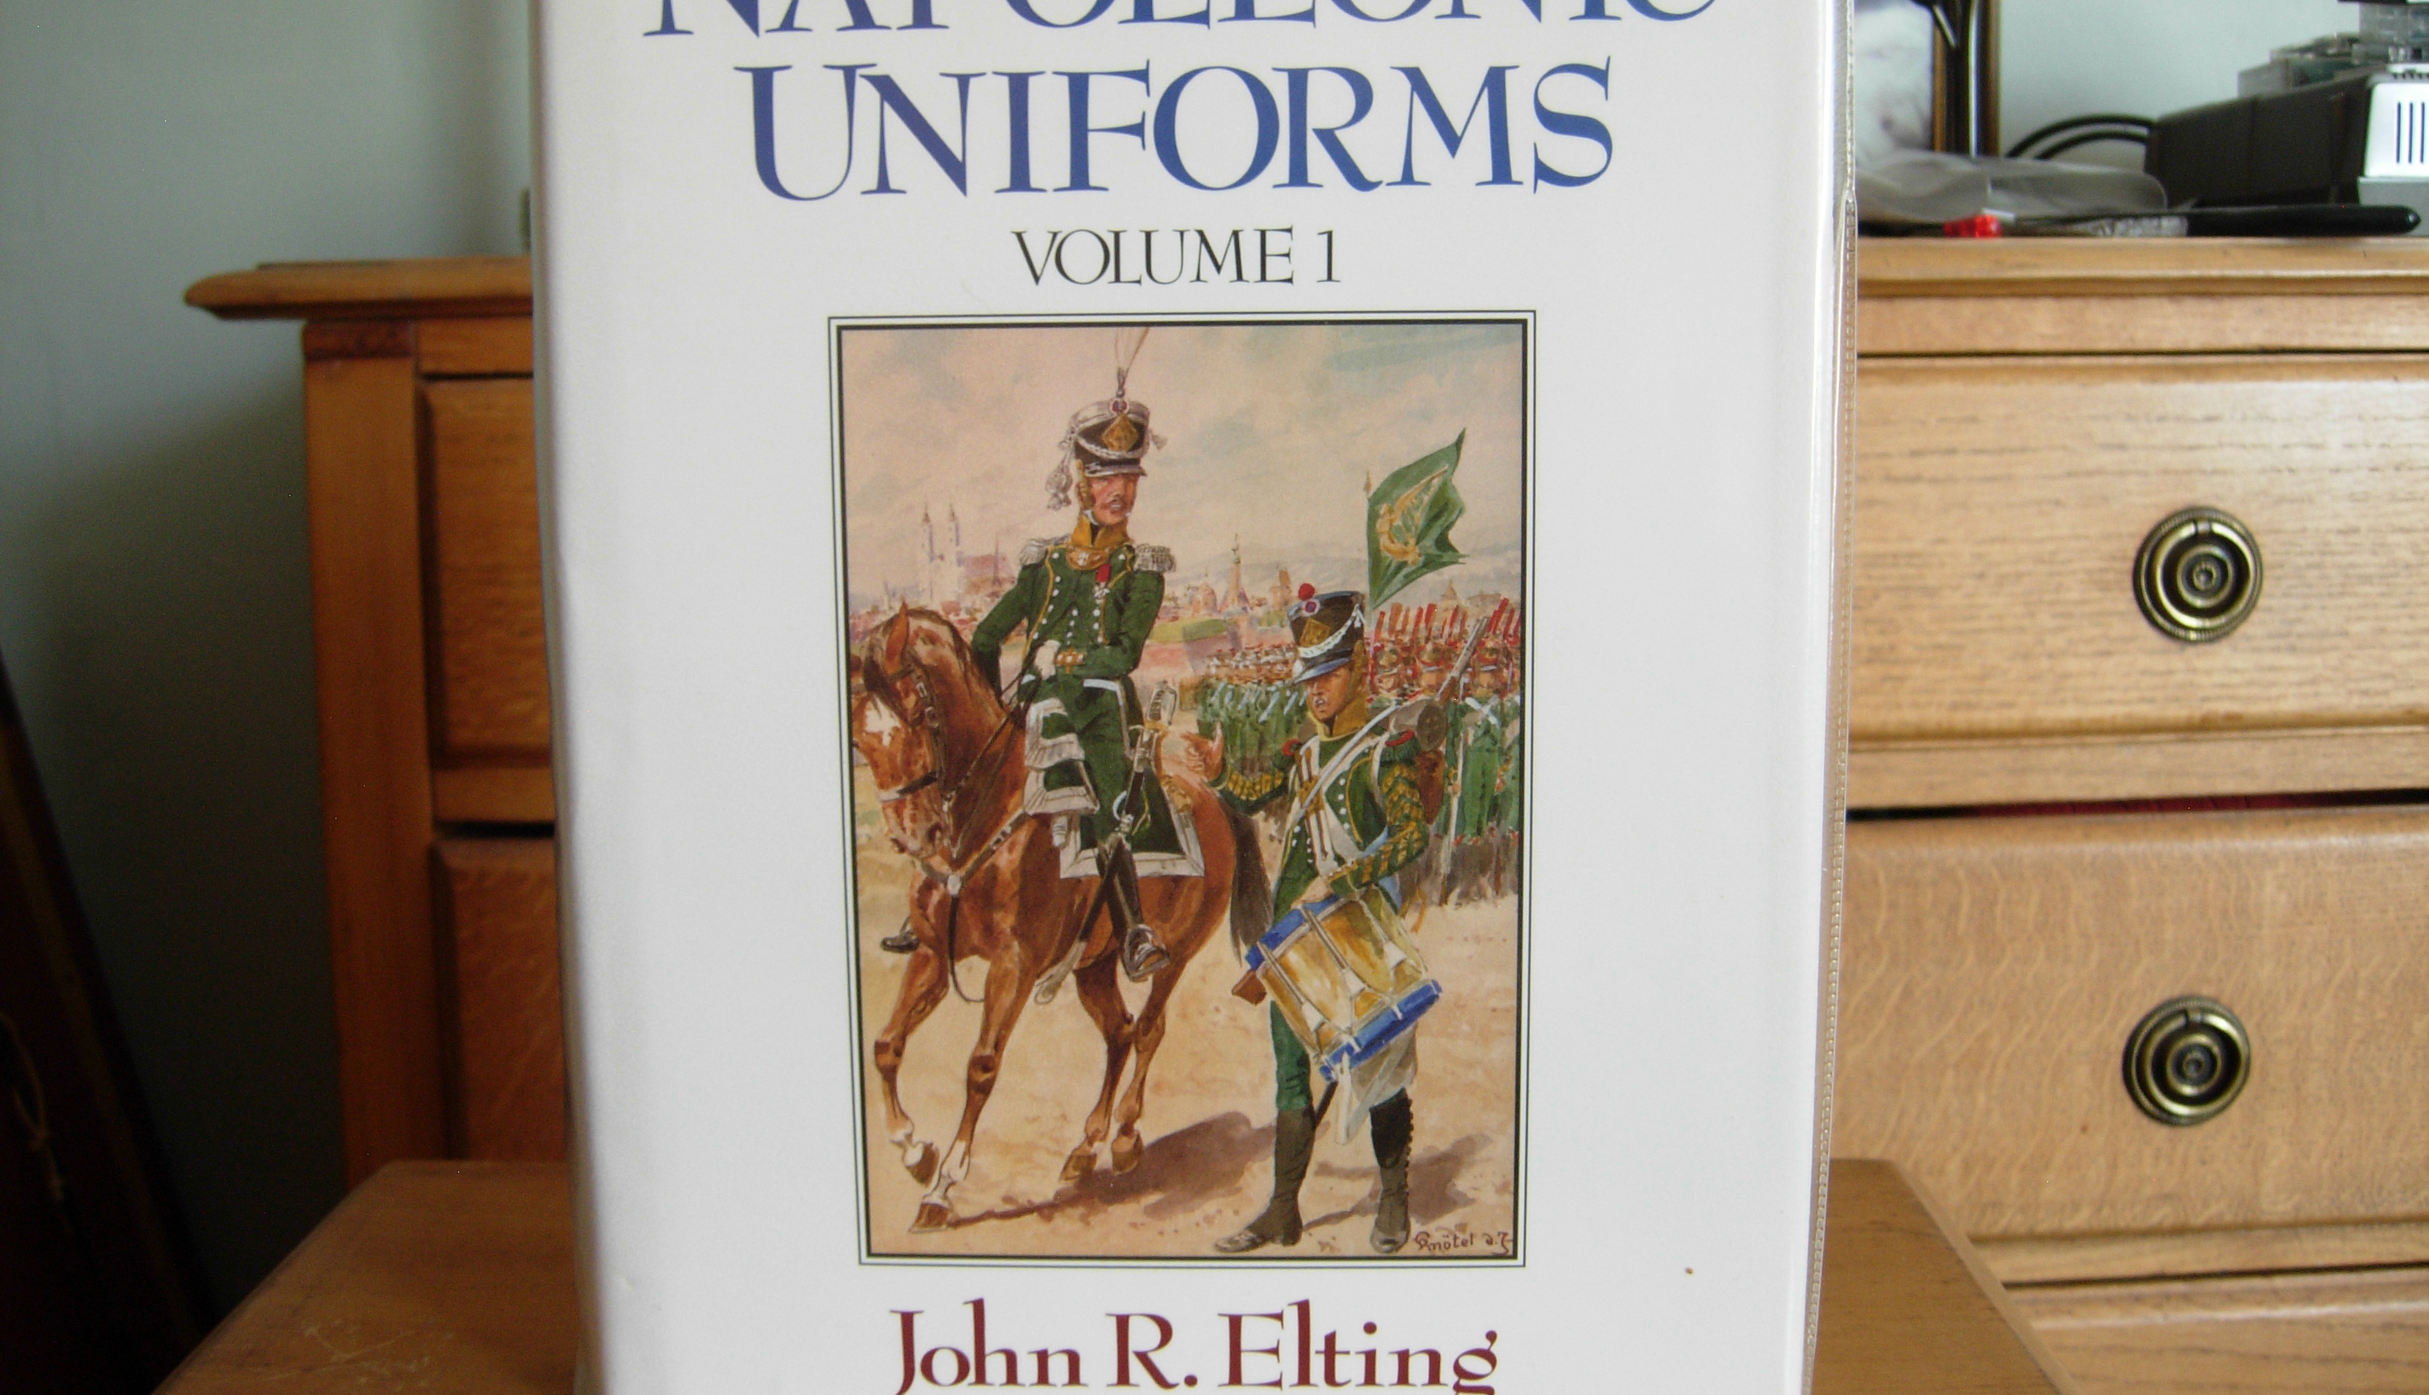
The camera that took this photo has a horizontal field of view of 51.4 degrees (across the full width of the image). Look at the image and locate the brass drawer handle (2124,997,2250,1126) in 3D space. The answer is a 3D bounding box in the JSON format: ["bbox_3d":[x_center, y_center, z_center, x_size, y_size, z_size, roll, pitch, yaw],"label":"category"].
[{"bbox_3d":[0.356,0.133,0.922,0.048,0.049,0.015,-1,5,0],"label":"brass drawer handle"}]

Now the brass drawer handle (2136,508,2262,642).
[{"bbox_3d":[0.354,-0.044,0.906,0.048,0.049,0.015,-1,5,0],"label":"brass drawer handle"}]

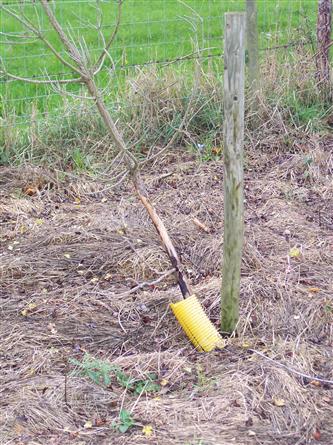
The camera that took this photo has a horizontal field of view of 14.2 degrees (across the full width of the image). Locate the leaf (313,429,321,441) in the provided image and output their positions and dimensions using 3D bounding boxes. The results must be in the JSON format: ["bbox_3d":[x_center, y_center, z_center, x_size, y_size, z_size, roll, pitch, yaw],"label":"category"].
[{"bbox_3d":[0.483,0.683,4.302,0.025,0.021,0.045,0,15,0],"label":"leaf"}]

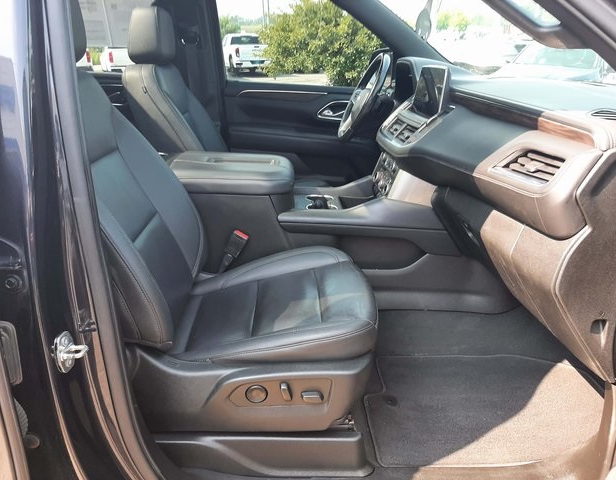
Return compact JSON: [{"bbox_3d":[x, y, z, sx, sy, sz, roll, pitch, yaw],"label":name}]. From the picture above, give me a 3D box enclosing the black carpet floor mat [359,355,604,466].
[{"bbox_3d":[0.488,0.431,1.292,0.670,0.030,0.420,0,22,-3],"label":"black carpet floor mat"}]

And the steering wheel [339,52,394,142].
[{"bbox_3d":[0.237,-0.587,1.994,0.090,0.385,0.385,24,19,-12],"label":"steering wheel"}]

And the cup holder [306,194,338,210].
[{"bbox_3d":[0.049,-0.098,1.697,0.115,0.080,0.190,0,22,-3],"label":"cup holder"}]

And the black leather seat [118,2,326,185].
[{"bbox_3d":[-0.299,-0.435,2.023,0.800,0.960,0.550,0,22,-3],"label":"black leather seat"}]

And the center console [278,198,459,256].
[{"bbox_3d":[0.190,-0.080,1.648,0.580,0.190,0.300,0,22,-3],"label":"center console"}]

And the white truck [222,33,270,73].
[{"bbox_3d":[-3.338,-9.505,24.284,2.060,1.920,5.850,-7,24,-20],"label":"white truck"}]

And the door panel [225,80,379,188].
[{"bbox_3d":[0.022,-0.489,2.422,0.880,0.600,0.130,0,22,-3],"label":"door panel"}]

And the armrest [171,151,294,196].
[{"bbox_3d":[-0.254,-0.233,1.622,0.420,0.080,0.330,0,22,-3],"label":"armrest"}]

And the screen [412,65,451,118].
[{"bbox_3d":[0.401,-0.483,1.554,0.035,0.155,0.250,6,22,-6],"label":"screen"}]

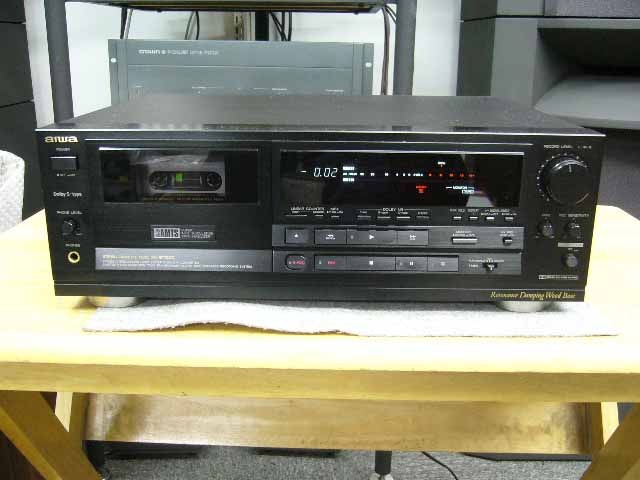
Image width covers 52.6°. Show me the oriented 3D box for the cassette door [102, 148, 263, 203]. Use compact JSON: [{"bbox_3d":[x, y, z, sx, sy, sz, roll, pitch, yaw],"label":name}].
[{"bbox_3d":[-0.108,-0.050,0.502,0.122,0.043,0.010,1,17,0],"label":"cassette door"}]

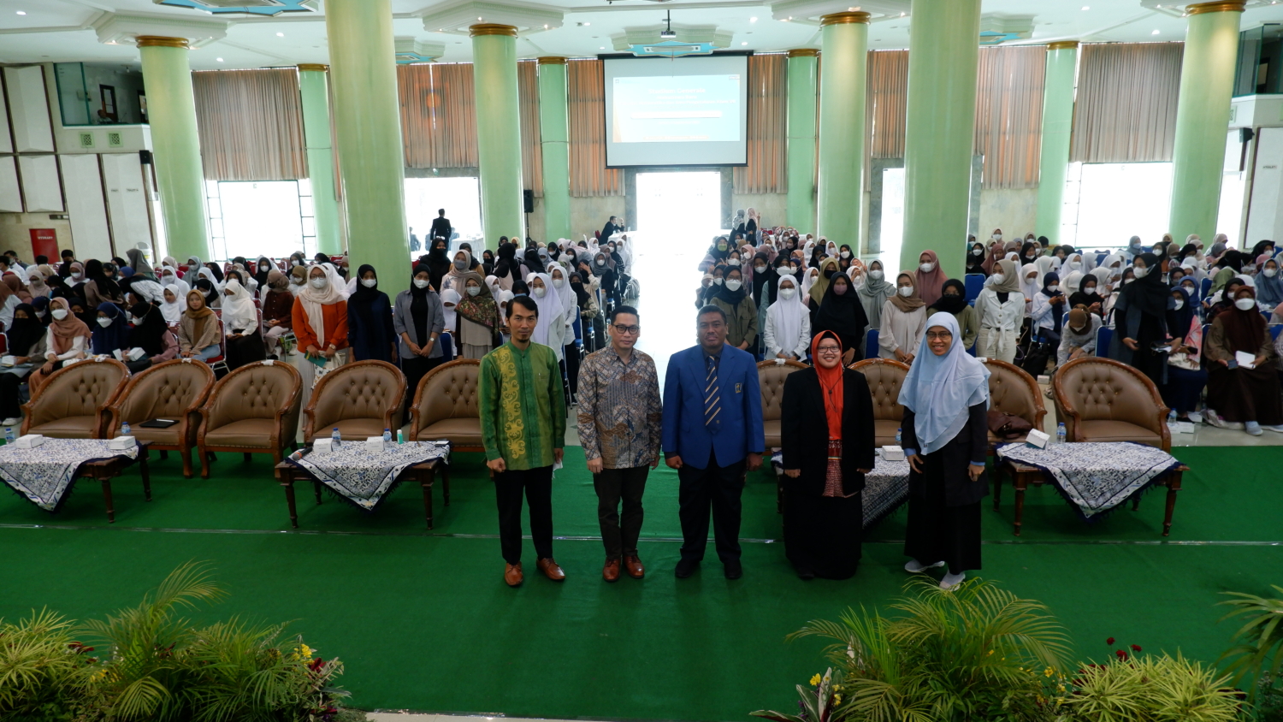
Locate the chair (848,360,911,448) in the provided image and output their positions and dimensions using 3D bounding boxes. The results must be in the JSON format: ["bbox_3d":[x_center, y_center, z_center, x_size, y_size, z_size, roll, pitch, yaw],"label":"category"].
[{"bbox_3d":[2.007,0.466,6.441,0.760,0.870,0.680,0,13,3],"label":"chair"}]

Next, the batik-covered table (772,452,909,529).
[{"bbox_3d":[1.487,0.908,5.391,1.120,0.480,0.560,0,13,3],"label":"batik-covered table"}]

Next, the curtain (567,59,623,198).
[{"bbox_3d":[-1.467,-7.313,24.790,1.730,4.120,0.160,0,13,4],"label":"curtain"}]

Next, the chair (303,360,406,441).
[{"bbox_3d":[-2.363,0.483,6.745,0.770,0.850,0.720,0,13,5],"label":"chair"}]

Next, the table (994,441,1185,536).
[{"bbox_3d":[3.014,0.887,5.399,1.130,0.475,0.540,0,13,3],"label":"table"}]

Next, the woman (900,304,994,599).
[{"bbox_3d":[1.760,0.509,4.553,0.530,1.620,0.400,3,13,17],"label":"woman"}]

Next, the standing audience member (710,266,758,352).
[{"bbox_3d":[0.893,-0.116,7.464,0.470,1.580,0.340,0,13,4],"label":"standing audience member"}]

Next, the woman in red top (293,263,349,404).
[{"bbox_3d":[-3.155,-0.145,7.806,0.530,1.631,0.380,-2,13,-6],"label":"woman in red top"}]

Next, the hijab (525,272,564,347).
[{"bbox_3d":[-0.916,-0.467,7.550,0.400,0.760,0.340,2,13,11],"label":"hijab"}]

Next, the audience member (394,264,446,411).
[{"bbox_3d":[-2.193,-0.139,7.753,0.500,1.610,0.340,-3,13,-7],"label":"audience member"}]

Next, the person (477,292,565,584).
[{"bbox_3d":[-0.675,0.464,4.697,0.530,1.738,0.340,-2,13,-6],"label":"person"}]

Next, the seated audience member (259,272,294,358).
[{"bbox_3d":[-5.163,-0.633,10.996,0.480,1.238,0.750,0,13,3],"label":"seated audience member"}]

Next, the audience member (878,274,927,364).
[{"bbox_3d":[2.543,-0.096,7.702,0.470,1.550,0.300,1,11,9],"label":"audience member"}]

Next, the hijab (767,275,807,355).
[{"bbox_3d":[1.424,-0.455,7.676,0.380,0.770,0.290,0,11,6],"label":"hijab"}]

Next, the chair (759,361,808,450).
[{"bbox_3d":[1.153,0.474,6.496,0.770,0.850,0.720,0,13,3],"label":"chair"}]

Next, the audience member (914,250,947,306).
[{"bbox_3d":[3.182,-0.428,8.758,0.460,1.610,0.300,1,11,9],"label":"audience member"}]

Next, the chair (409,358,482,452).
[{"bbox_3d":[-1.487,0.475,6.709,0.770,0.850,0.720,0,13,7],"label":"chair"}]

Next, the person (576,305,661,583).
[{"bbox_3d":[-0.136,0.494,4.644,0.490,1.655,0.310,-2,11,-7],"label":"person"}]

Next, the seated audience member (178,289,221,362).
[{"bbox_3d":[-4.912,-0.114,8.563,0.500,1.295,0.750,-1,13,-1],"label":"seated audience member"}]

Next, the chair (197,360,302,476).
[{"bbox_3d":[-3.273,0.486,6.755,0.760,0.870,0.680,0,13,3],"label":"chair"}]

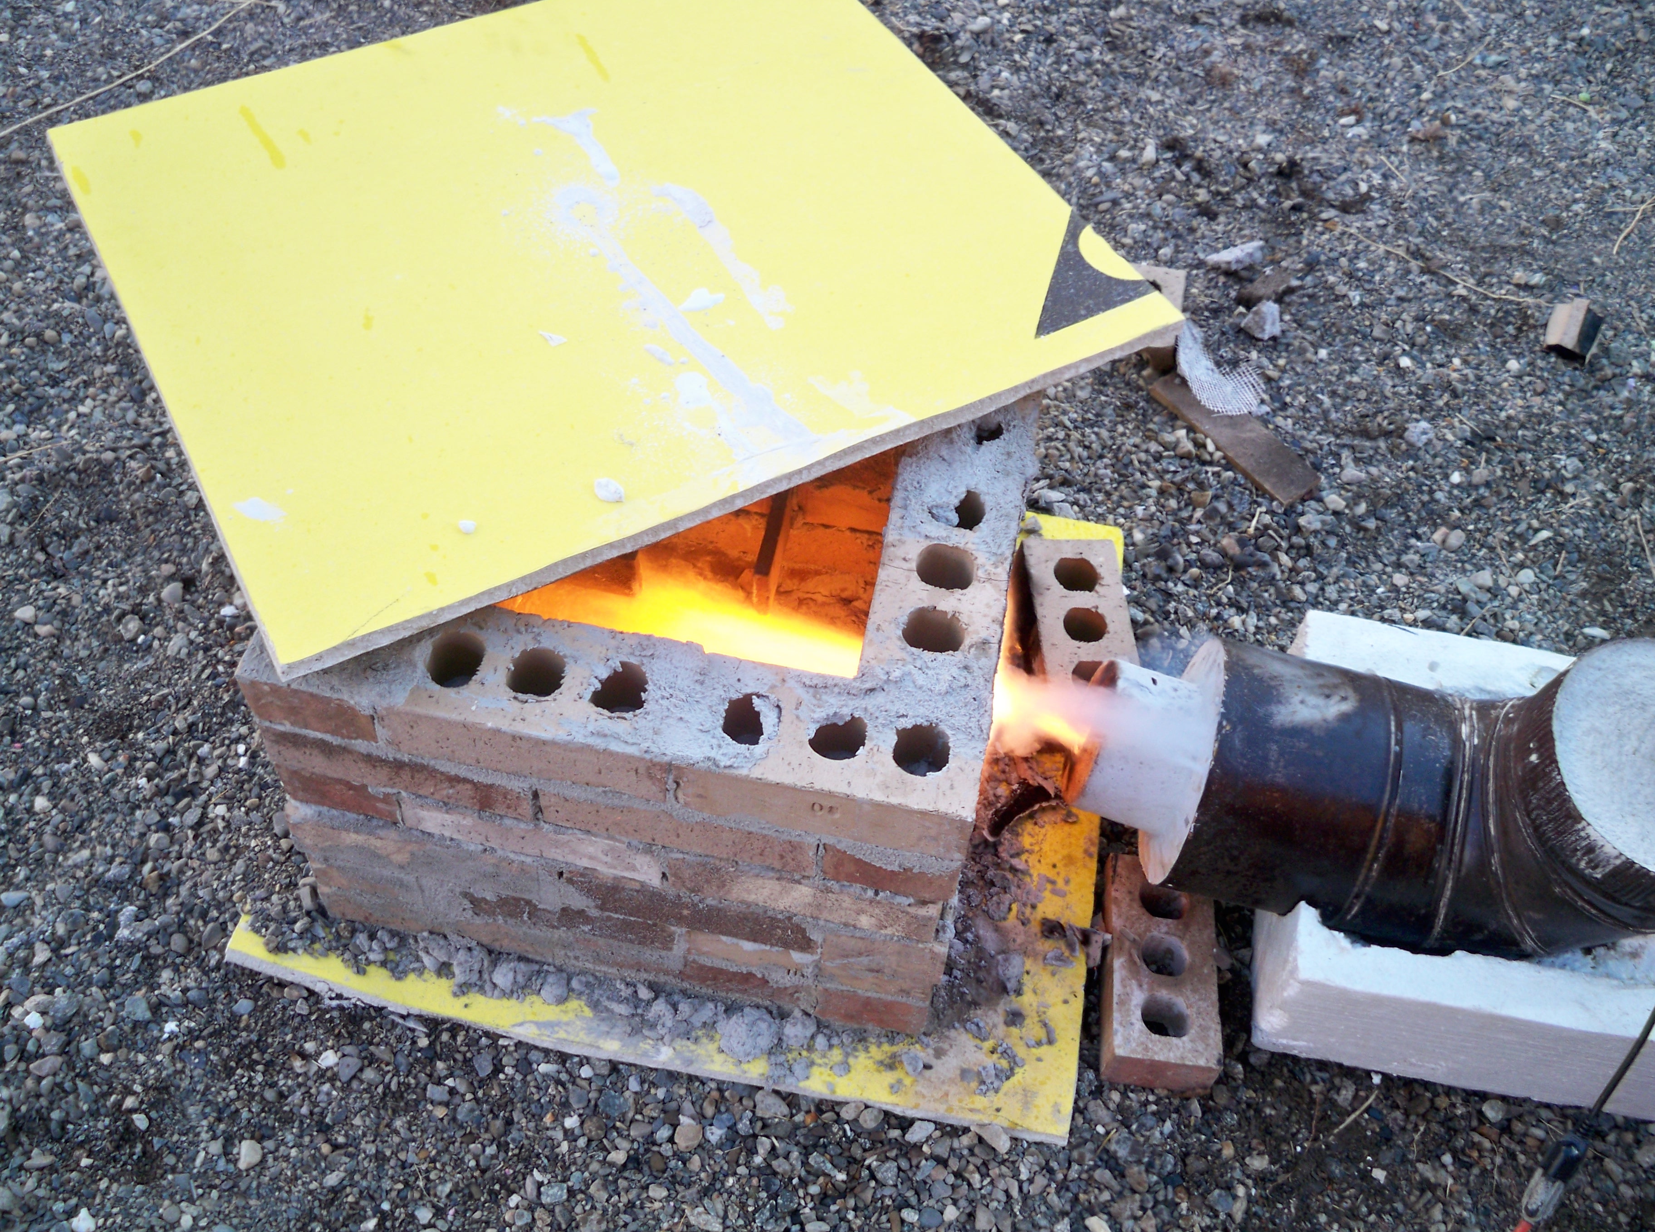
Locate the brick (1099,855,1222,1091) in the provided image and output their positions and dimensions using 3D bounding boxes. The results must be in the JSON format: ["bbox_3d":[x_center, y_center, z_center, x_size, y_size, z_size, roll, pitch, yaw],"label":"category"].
[{"bbox_3d":[0.286,0.307,1.448,0.089,0.055,0.191,7,51,1],"label":"brick"}]

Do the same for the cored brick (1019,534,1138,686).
[{"bbox_3d":[0.238,0.024,1.590,0.092,0.057,0.194,-1,53,-6],"label":"cored brick"}]

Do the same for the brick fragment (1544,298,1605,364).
[{"bbox_3d":[0.874,-0.331,1.967,0.050,0.032,0.078,21,53,13],"label":"brick fragment"}]

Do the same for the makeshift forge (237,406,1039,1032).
[{"bbox_3d":[-0.113,-0.002,1.401,0.505,0.332,0.505,10,51,4],"label":"makeshift forge"}]

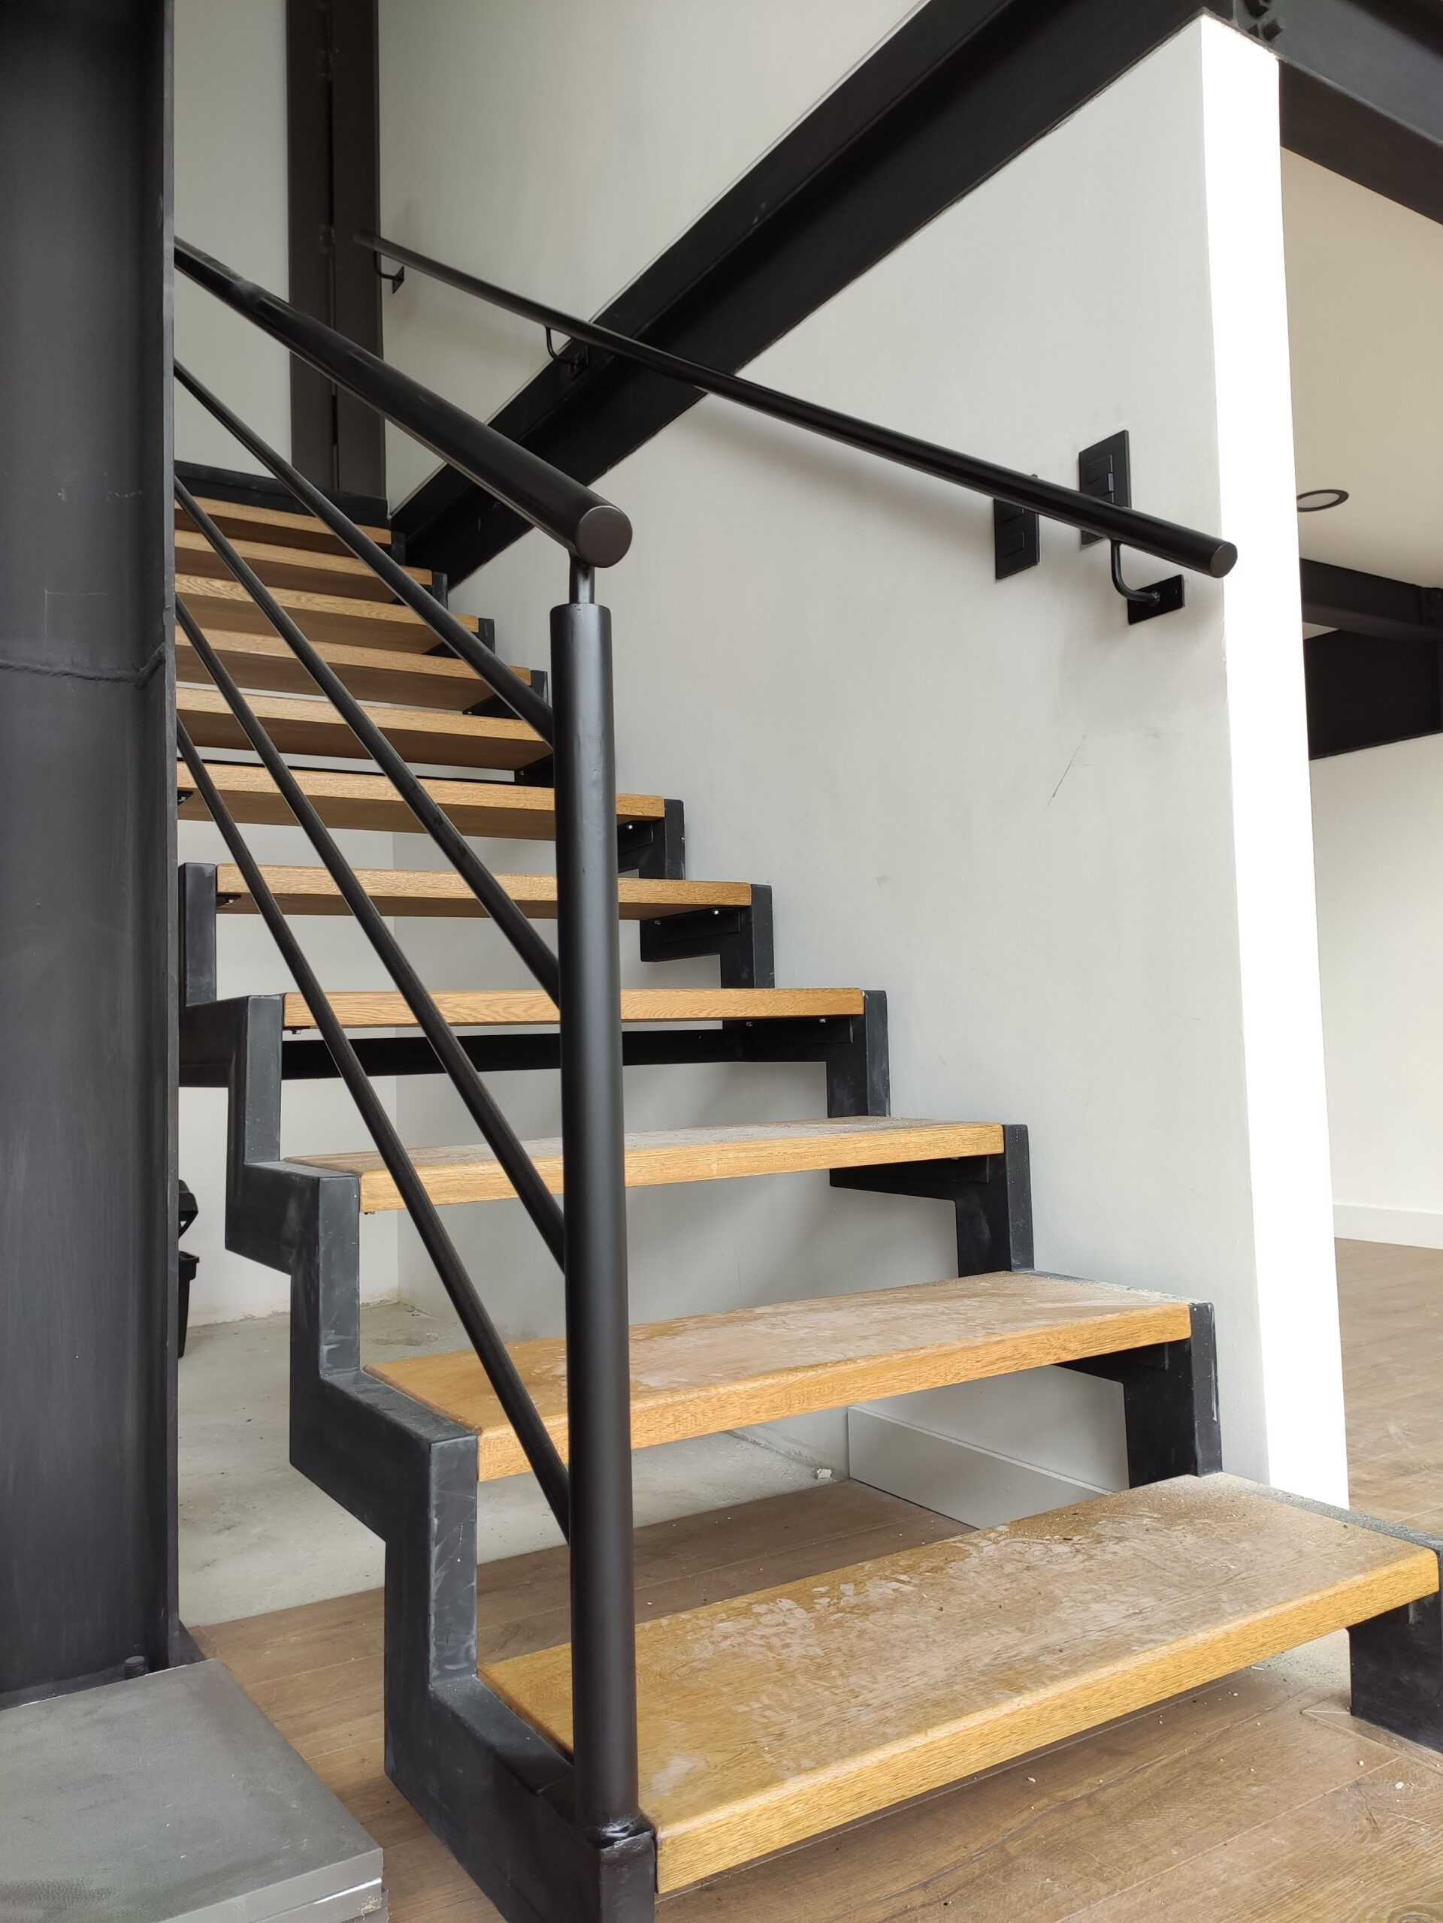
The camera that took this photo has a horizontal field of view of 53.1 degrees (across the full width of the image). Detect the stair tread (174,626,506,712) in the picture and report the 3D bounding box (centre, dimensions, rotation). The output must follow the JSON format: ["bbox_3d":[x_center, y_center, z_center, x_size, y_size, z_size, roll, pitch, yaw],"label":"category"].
[{"bbox_3d":[-0.846,-0.610,3.018,0.841,0.038,0.284,0,-4,-32],"label":"stair tread"}]

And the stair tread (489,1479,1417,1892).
[{"bbox_3d":[0.242,0.578,1.255,0.841,0.038,0.284,0,-4,-32],"label":"stair tread"}]

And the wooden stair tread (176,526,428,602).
[{"bbox_3d":[-1.157,-0.949,3.522,0.841,0.038,0.284,0,-4,-32],"label":"wooden stair tread"}]

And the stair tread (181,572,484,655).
[{"bbox_3d":[-1.002,-0.779,3.270,0.841,0.038,0.284,0,-4,-32],"label":"stair tread"}]

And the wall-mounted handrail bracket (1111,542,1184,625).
[{"bbox_3d":[0.491,-0.455,1.721,0.079,0.081,0.083,0,-4,-32],"label":"wall-mounted handrail bracket"}]

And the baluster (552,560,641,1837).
[{"bbox_3d":[-0.083,0.144,0.944,0.040,0.823,0.040,-2,-3,0],"label":"baluster"}]

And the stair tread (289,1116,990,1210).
[{"bbox_3d":[-0.069,0.239,1.758,0.841,0.038,0.284,0,-4,-32],"label":"stair tread"}]

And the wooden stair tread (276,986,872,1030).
[{"bbox_3d":[-0.224,0.069,2.010,0.841,0.038,0.284,0,-4,-32],"label":"wooden stair tread"}]

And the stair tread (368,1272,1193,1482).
[{"bbox_3d":[0.087,0.409,1.507,0.841,0.038,0.284,0,-4,-32],"label":"stair tread"}]

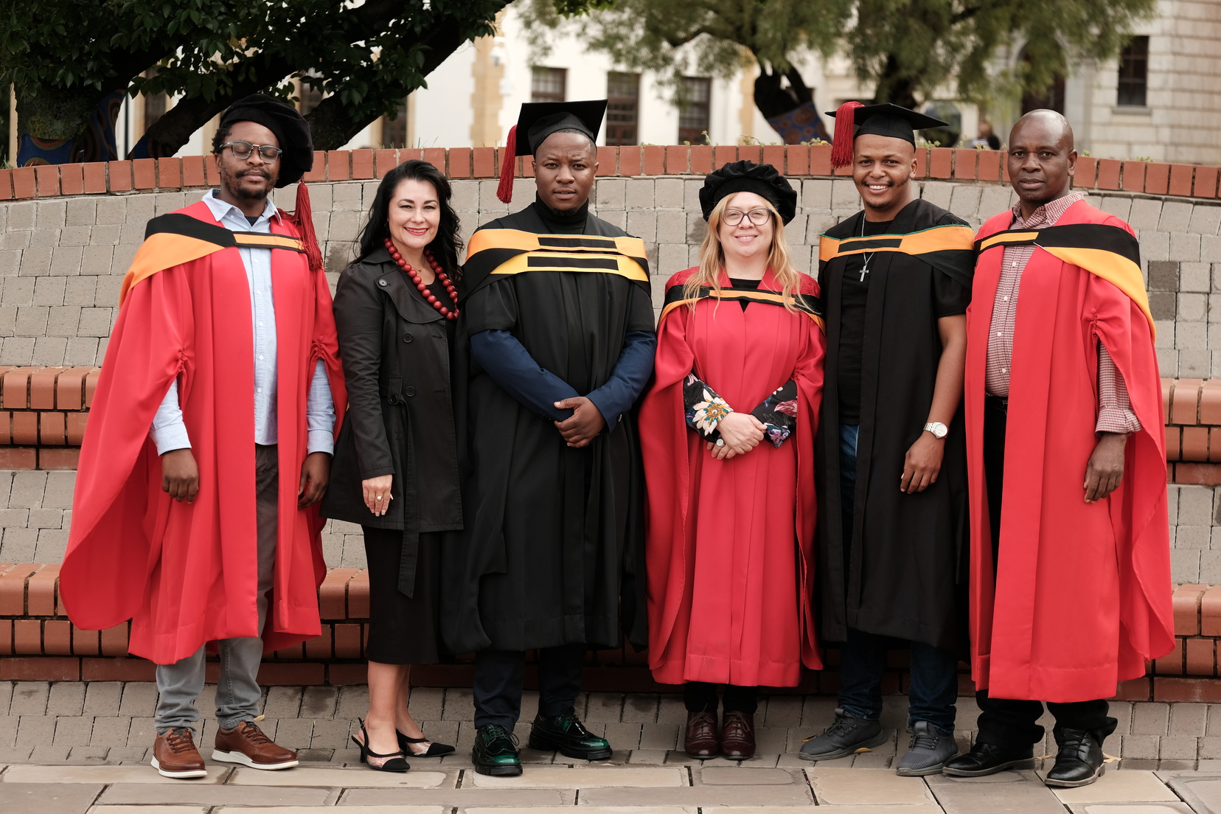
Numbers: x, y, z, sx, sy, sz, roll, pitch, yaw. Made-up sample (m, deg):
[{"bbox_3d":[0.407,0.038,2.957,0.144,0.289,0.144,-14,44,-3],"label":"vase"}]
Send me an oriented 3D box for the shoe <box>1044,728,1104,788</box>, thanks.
[{"bbox_3d":[1.221,0.921,8.120,0.107,0.125,0.290,3,3,30],"label":"shoe"}]

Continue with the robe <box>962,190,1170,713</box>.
[{"bbox_3d":[1.211,0.097,8.150,0.520,1.300,0.420,3,3,30],"label":"robe"}]

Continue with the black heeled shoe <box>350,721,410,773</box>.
[{"bbox_3d":[-0.622,0.908,8.300,0.085,0.120,0.235,-4,6,-37],"label":"black heeled shoe"}]

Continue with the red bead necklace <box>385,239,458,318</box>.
[{"bbox_3d":[-0.498,-0.343,8.130,0.165,0.230,0.180,-1,4,-38],"label":"red bead necklace"}]

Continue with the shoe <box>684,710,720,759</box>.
[{"bbox_3d":[0.252,0.886,8.540,0.095,0.105,0.265,0,10,0],"label":"shoe"}]

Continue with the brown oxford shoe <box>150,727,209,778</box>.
[{"bbox_3d":[-1.167,0.914,8.310,0.110,0.115,0.300,-2,5,-24],"label":"brown oxford shoe"}]

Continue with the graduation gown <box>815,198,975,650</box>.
[{"bbox_3d":[0.761,0.036,8.360,0.440,1.200,0.360,3,3,25],"label":"graduation gown"}]

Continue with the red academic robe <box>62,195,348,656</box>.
[{"bbox_3d":[-1.107,0.056,8.420,0.770,1.240,0.480,-1,3,-14],"label":"red academic robe"}]

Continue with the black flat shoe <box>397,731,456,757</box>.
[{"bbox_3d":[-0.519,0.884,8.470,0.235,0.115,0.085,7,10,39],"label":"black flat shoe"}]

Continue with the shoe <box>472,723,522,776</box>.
[{"bbox_3d":[-0.302,0.904,8.170,0.110,0.117,0.293,1,3,-12],"label":"shoe"}]

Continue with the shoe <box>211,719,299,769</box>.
[{"bbox_3d":[-0.940,0.893,8.170,0.288,0.112,0.107,4,4,40],"label":"shoe"}]

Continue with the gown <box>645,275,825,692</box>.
[{"bbox_3d":[0.328,0.181,8.360,0.490,1.120,0.370,2,3,1],"label":"gown"}]

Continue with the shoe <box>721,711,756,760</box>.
[{"bbox_3d":[0.352,0.888,8.540,0.095,0.105,0.265,0,10,0],"label":"shoe"}]

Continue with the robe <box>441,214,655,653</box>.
[{"bbox_3d":[-0.169,0.046,8.430,0.580,1.200,0.400,0,3,-2],"label":"robe"}]

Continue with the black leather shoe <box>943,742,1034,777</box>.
[{"bbox_3d":[1.003,0.913,8.180,0.290,0.125,0.107,0,3,-32],"label":"black leather shoe"}]

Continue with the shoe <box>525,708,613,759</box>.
[{"bbox_3d":[-0.109,0.878,8.290,0.293,0.117,0.110,4,4,41],"label":"shoe"}]

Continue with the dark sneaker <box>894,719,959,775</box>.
[{"bbox_3d":[0.846,0.908,8.230,0.107,0.117,0.288,3,3,30],"label":"dark sneaker"}]

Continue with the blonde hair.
[{"bbox_3d":[0.366,-0.441,8.500,0.315,0.350,0.220,0,3,0],"label":"blonde hair"}]

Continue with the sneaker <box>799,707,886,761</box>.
[{"bbox_3d":[0.640,0.893,8.500,0.300,0.120,0.107,-7,11,-40],"label":"sneaker"}]

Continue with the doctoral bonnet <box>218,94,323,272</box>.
[{"bbox_3d":[-0.925,-0.606,8.400,0.280,0.470,0.280,-1,3,-12],"label":"doctoral bonnet"}]

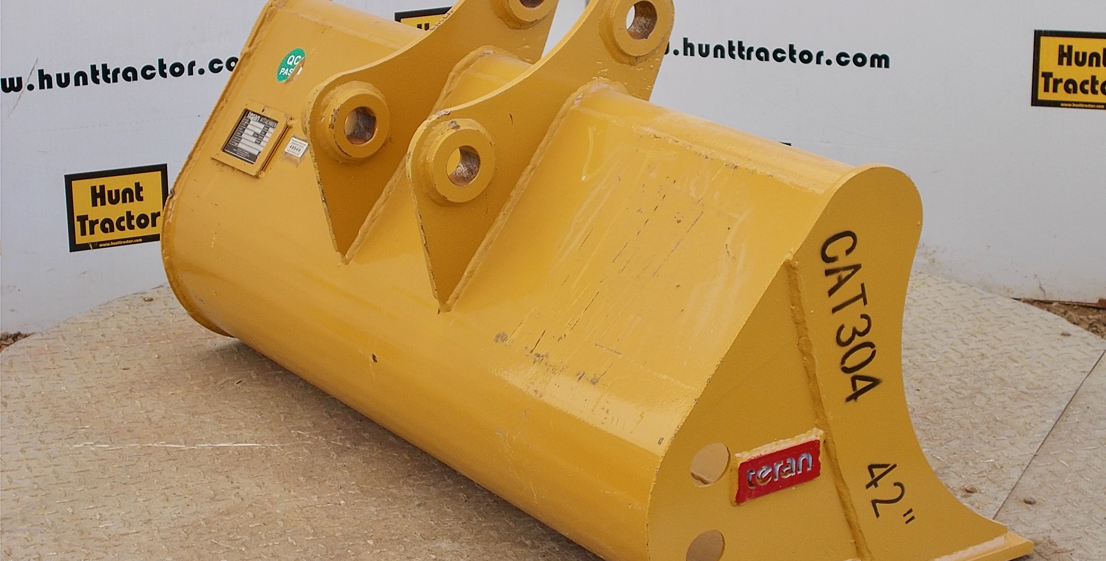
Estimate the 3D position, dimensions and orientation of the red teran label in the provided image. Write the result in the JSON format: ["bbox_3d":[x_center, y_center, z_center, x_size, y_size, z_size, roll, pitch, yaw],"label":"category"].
[{"bbox_3d":[0.221,0.186,2.082,0.105,0.045,0.009,-13,27,-30],"label":"red teran label"}]

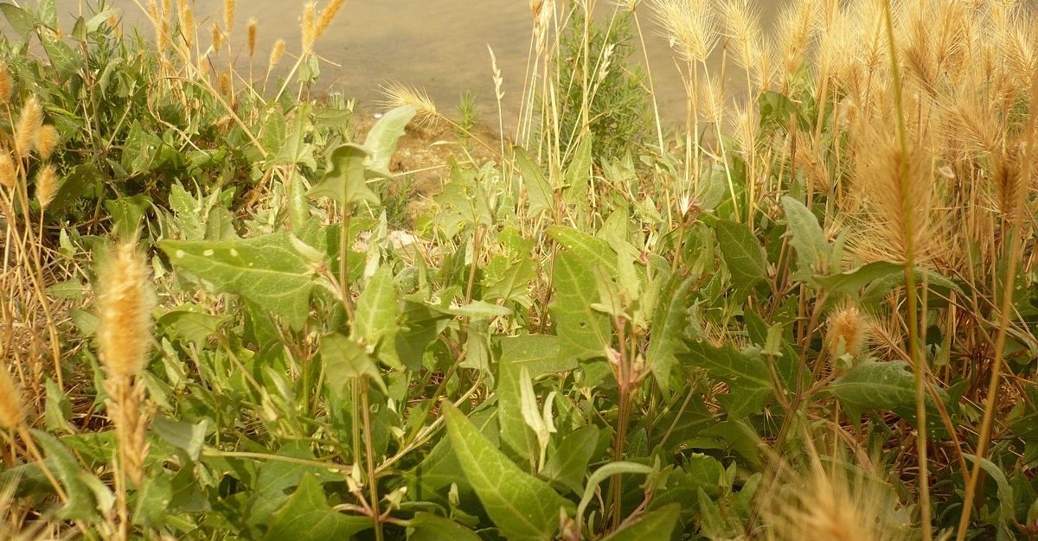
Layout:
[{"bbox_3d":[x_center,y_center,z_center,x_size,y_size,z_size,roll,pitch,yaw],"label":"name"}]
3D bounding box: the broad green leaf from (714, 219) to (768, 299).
[{"bbox_3d":[0.148,-0.013,0.700,0.034,0.013,0.051,-31,73,2],"label":"broad green leaf"}]

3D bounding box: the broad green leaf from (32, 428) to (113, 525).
[{"bbox_3d":[-0.204,0.091,0.470,0.030,0.016,0.051,-34,67,-28],"label":"broad green leaf"}]

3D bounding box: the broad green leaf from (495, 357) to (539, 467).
[{"bbox_3d":[-0.001,0.074,0.550,0.024,0.011,0.059,-9,69,3],"label":"broad green leaf"}]

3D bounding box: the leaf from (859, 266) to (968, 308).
[{"bbox_3d":[0.251,0.012,0.670,0.065,0.016,0.026,-5,44,5],"label":"leaf"}]

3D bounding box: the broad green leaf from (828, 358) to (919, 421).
[{"bbox_3d":[0.201,0.067,0.580,0.057,0.017,0.040,0,49,11],"label":"broad green leaf"}]

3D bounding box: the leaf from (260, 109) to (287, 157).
[{"bbox_3d":[-0.245,-0.138,1.050,0.030,0.049,0.013,-4,-4,-12],"label":"leaf"}]

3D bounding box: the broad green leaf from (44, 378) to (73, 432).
[{"bbox_3d":[-0.287,0.083,0.650,0.019,0.012,0.037,-20,63,-14],"label":"broad green leaf"}]

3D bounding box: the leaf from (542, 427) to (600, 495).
[{"bbox_3d":[0.029,0.093,0.530,0.029,0.013,0.037,31,65,19],"label":"leaf"}]

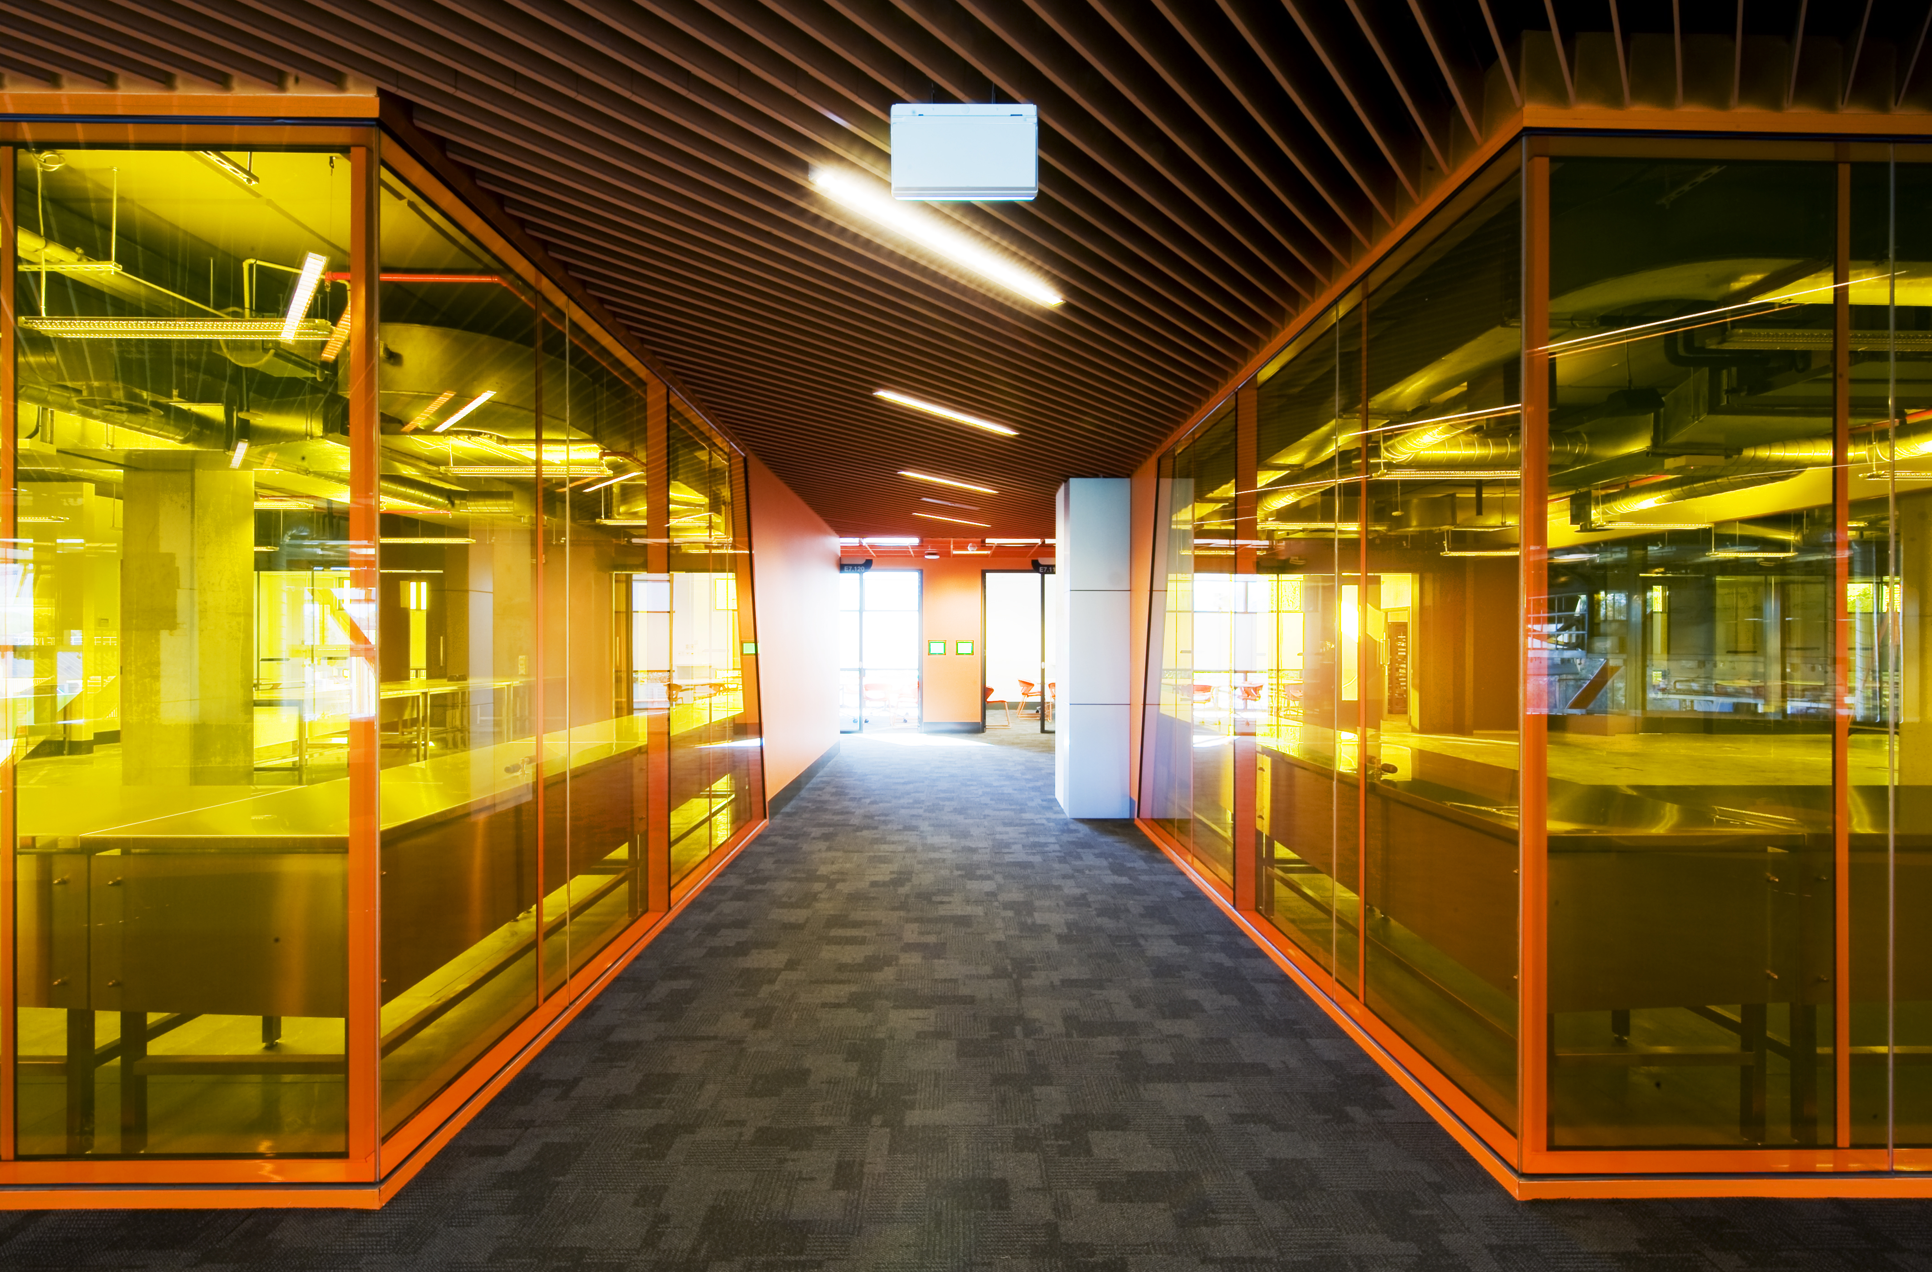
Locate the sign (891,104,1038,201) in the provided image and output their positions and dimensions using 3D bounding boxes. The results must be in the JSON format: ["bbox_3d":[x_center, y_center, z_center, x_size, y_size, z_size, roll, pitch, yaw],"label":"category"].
[{"bbox_3d":[-0.004,-1.149,1.790,0.343,0.203,0.050,0,0,-1],"label":"sign"}]

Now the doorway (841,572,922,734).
[{"bbox_3d":[-1.340,0.242,11.826,1.339,2.575,0.120,0,0,-1],"label":"doorway"}]

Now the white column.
[{"bbox_3d":[1.089,0.105,6.506,0.500,2.760,0.770,0,0,-1],"label":"white column"}]

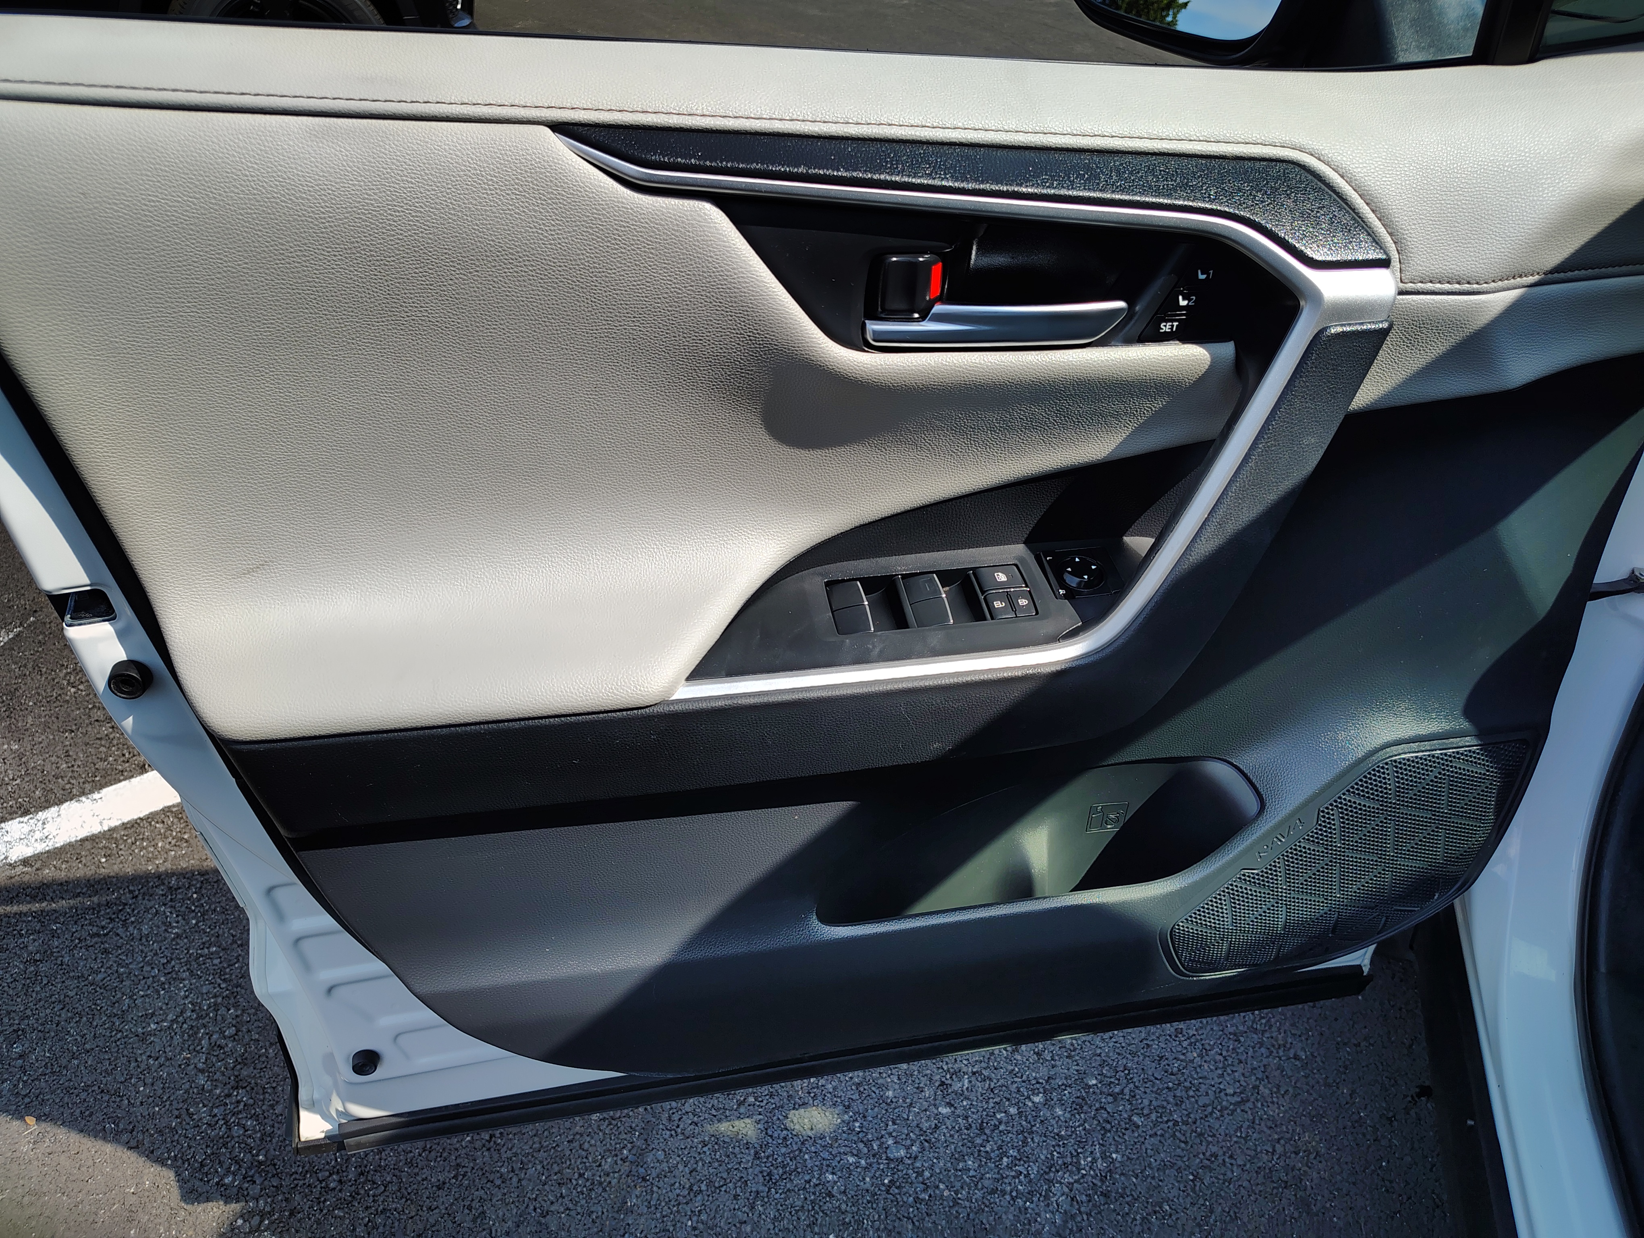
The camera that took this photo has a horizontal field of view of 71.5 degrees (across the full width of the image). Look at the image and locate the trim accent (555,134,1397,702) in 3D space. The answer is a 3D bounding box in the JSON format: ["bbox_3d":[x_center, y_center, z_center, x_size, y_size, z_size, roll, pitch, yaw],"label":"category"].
[{"bbox_3d":[0.095,-0.097,0.574,0.415,0.284,0.085,-6,41,-6],"label":"trim accent"}]

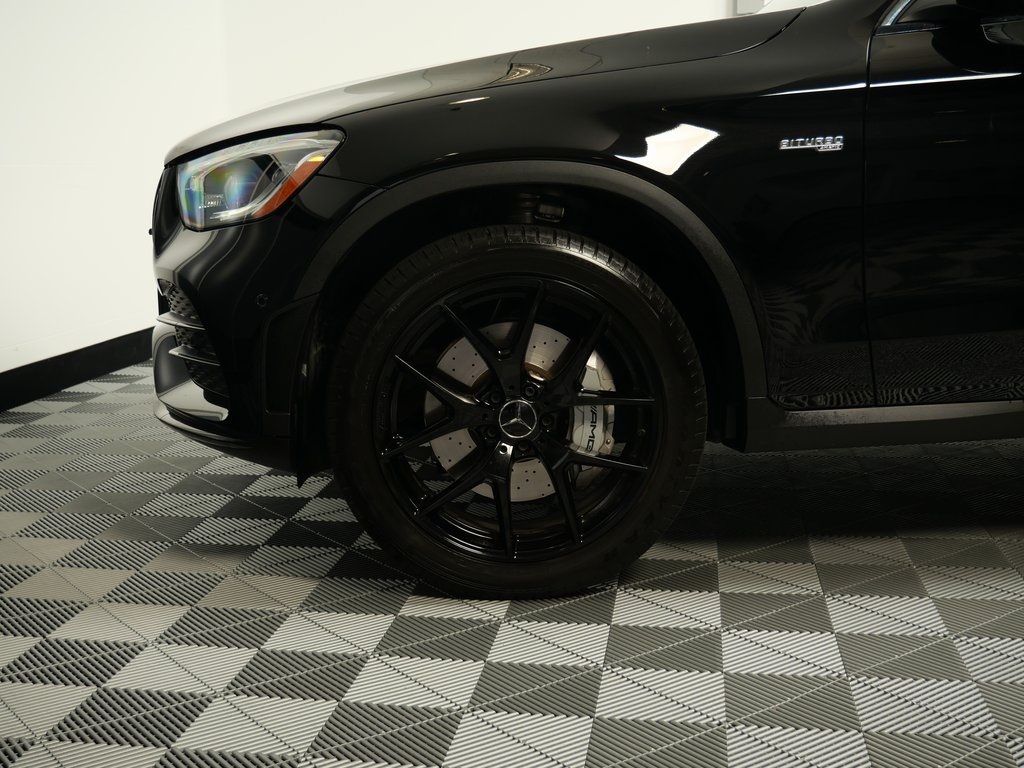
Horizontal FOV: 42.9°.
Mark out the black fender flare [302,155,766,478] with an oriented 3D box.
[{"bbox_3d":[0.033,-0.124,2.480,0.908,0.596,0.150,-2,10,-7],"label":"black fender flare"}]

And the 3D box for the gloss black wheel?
[{"bbox_3d":[0.009,0.052,2.585,0.731,0.723,0.262,-1,10,-6],"label":"gloss black wheel"}]

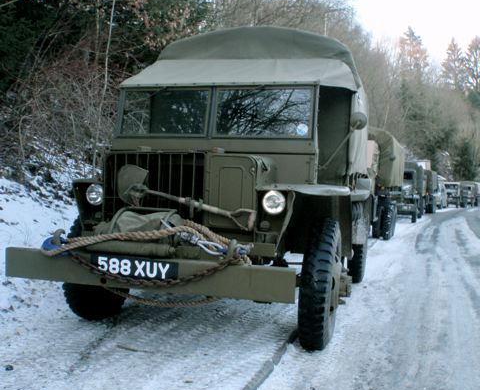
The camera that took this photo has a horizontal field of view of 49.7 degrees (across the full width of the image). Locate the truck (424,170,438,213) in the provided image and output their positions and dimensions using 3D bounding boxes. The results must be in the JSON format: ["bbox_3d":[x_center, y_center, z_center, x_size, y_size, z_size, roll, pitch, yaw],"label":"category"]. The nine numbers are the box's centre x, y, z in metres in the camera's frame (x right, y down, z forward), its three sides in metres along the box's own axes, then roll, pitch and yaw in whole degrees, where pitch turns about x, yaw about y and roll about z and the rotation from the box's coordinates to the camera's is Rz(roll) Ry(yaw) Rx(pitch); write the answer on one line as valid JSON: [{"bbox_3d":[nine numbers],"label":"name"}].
[{"bbox_3d":[10.147,-0.307,30.142,2.220,2.680,6.300,3,1,26],"label":"truck"}]

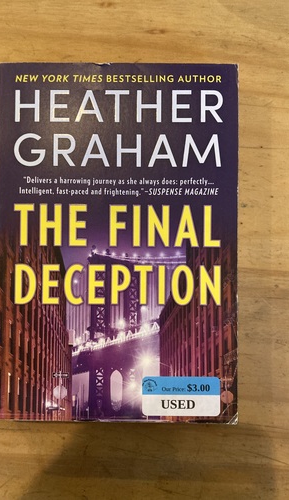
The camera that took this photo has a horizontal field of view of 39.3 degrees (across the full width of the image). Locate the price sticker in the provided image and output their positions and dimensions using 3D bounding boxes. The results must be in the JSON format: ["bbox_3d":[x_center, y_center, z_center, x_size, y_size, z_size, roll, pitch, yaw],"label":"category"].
[{"bbox_3d":[0.018,0.073,0.202,0.039,0.001,0.020,0,89,1],"label":"price sticker"}]

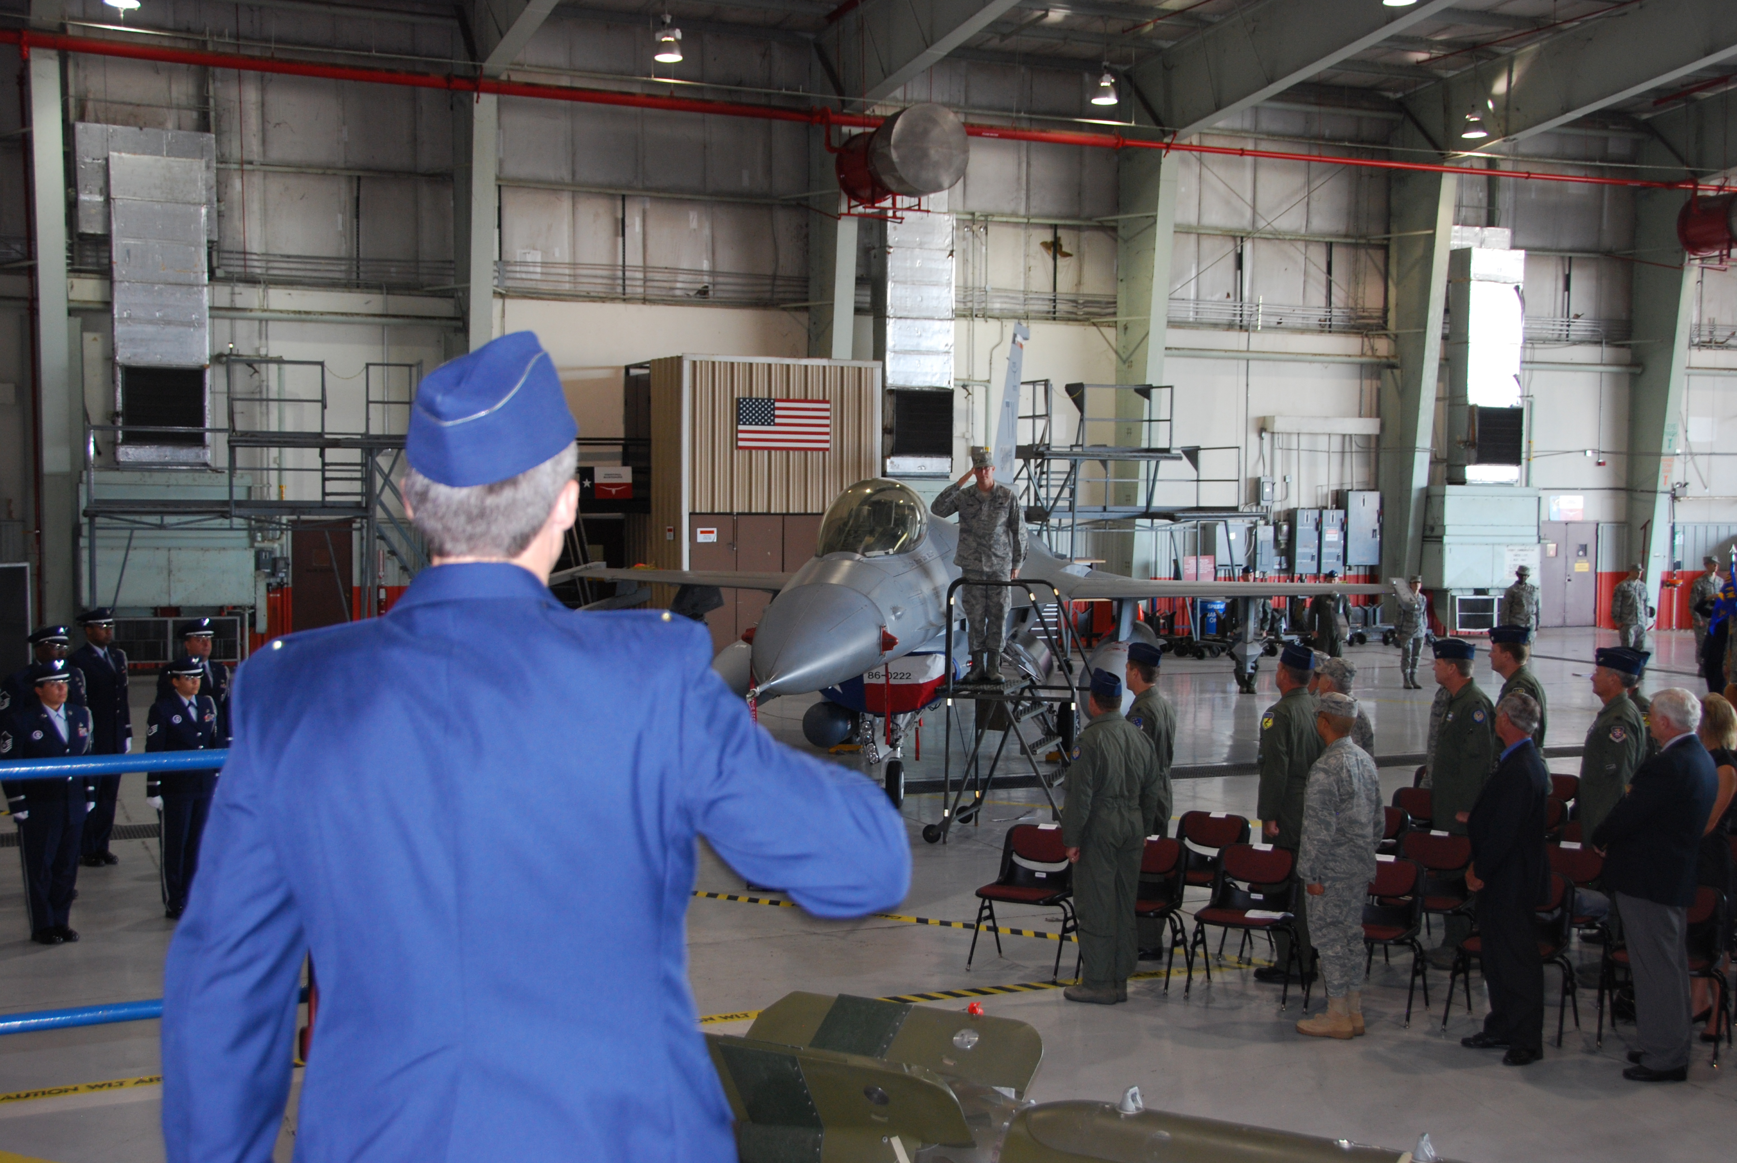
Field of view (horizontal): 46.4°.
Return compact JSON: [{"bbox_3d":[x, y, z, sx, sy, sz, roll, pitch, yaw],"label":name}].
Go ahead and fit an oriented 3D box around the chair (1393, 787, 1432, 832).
[{"bbox_3d":[3.664,1.791,13.496,0.560,0.790,0.520,1,2,34],"label":"chair"}]

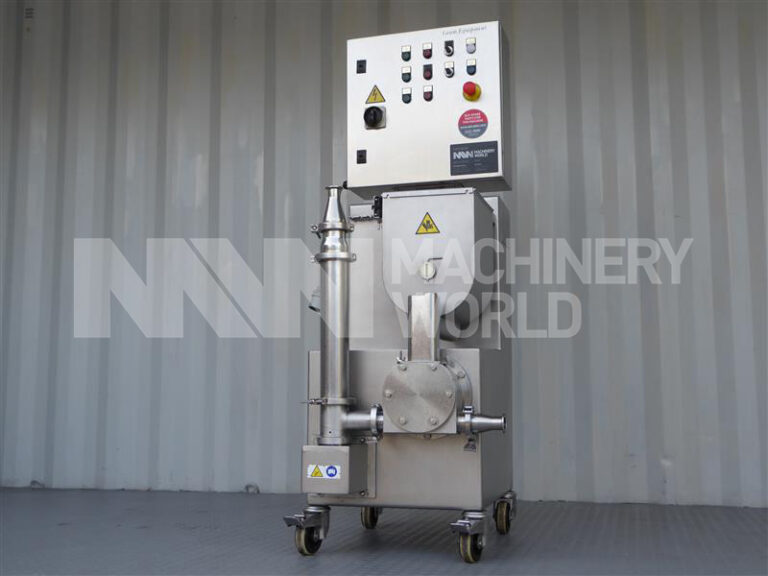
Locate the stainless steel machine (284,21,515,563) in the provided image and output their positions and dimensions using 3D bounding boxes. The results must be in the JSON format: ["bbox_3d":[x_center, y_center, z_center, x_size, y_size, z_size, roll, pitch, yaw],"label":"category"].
[{"bbox_3d":[0.068,-0.044,2.797,0.649,1.598,0.784,-2,-7,16],"label":"stainless steel machine"}]

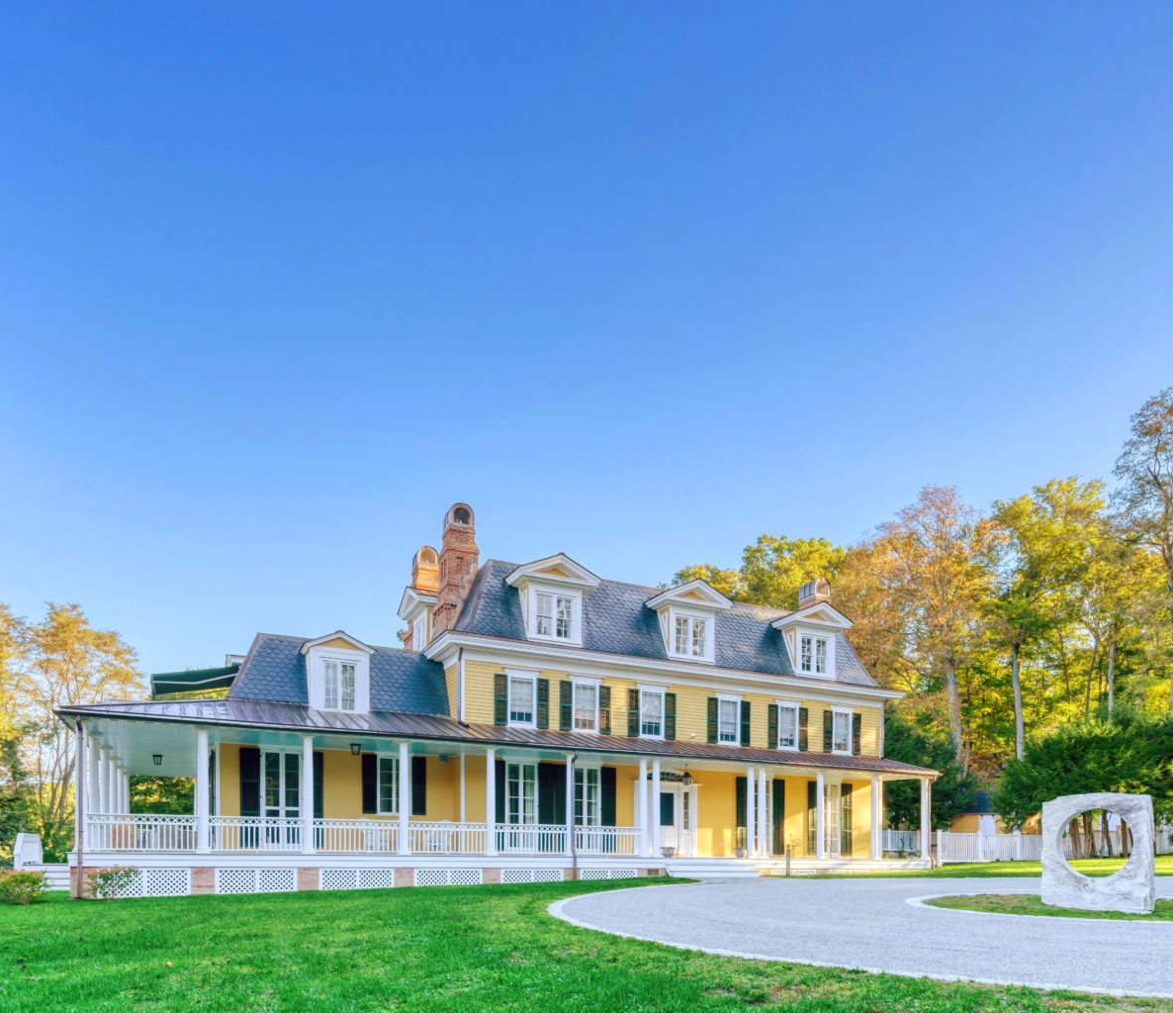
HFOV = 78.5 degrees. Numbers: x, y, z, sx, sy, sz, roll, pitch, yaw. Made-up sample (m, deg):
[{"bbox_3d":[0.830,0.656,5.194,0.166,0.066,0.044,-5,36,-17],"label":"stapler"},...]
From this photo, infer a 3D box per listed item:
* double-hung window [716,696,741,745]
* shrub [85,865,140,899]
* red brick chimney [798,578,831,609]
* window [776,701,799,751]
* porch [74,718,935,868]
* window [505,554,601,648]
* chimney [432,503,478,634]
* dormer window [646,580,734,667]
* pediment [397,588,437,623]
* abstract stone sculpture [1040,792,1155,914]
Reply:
[{"bbox_3d":[5.242,7.887,26.400,1.100,1.830,0.150,5,-11,-26],"label":"double-hung window"},{"bbox_3d":[-10.695,8.486,16.200,1.150,0.700,0.900,5,-11,-26],"label":"shrub"},{"bbox_3d":[9.435,3.662,29.700,0.950,1.450,0.950,5,-11,-26],"label":"red brick chimney"},{"bbox_3d":[7.763,8.451,27.600,1.100,1.850,0.150,5,-11,-26],"label":"window"},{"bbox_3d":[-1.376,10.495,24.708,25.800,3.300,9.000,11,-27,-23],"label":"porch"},{"bbox_3d":[-1.146,3.215,22.764,2.500,2.650,1.600,11,-27,-23],"label":"window"},{"bbox_3d":[-4.167,1.979,23.000,1.100,4.100,1.250,5,-11,-26],"label":"chimney"},{"bbox_3d":[3.438,4.186,24.704,2.500,2.600,1.600,11,-27,-23],"label":"dormer window"},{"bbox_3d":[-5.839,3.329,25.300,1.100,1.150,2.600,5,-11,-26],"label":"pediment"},{"bbox_3d":[8.405,5.664,11.800,0.450,1.750,1.500,9,-14,-42],"label":"abstract stone sculpture"}]

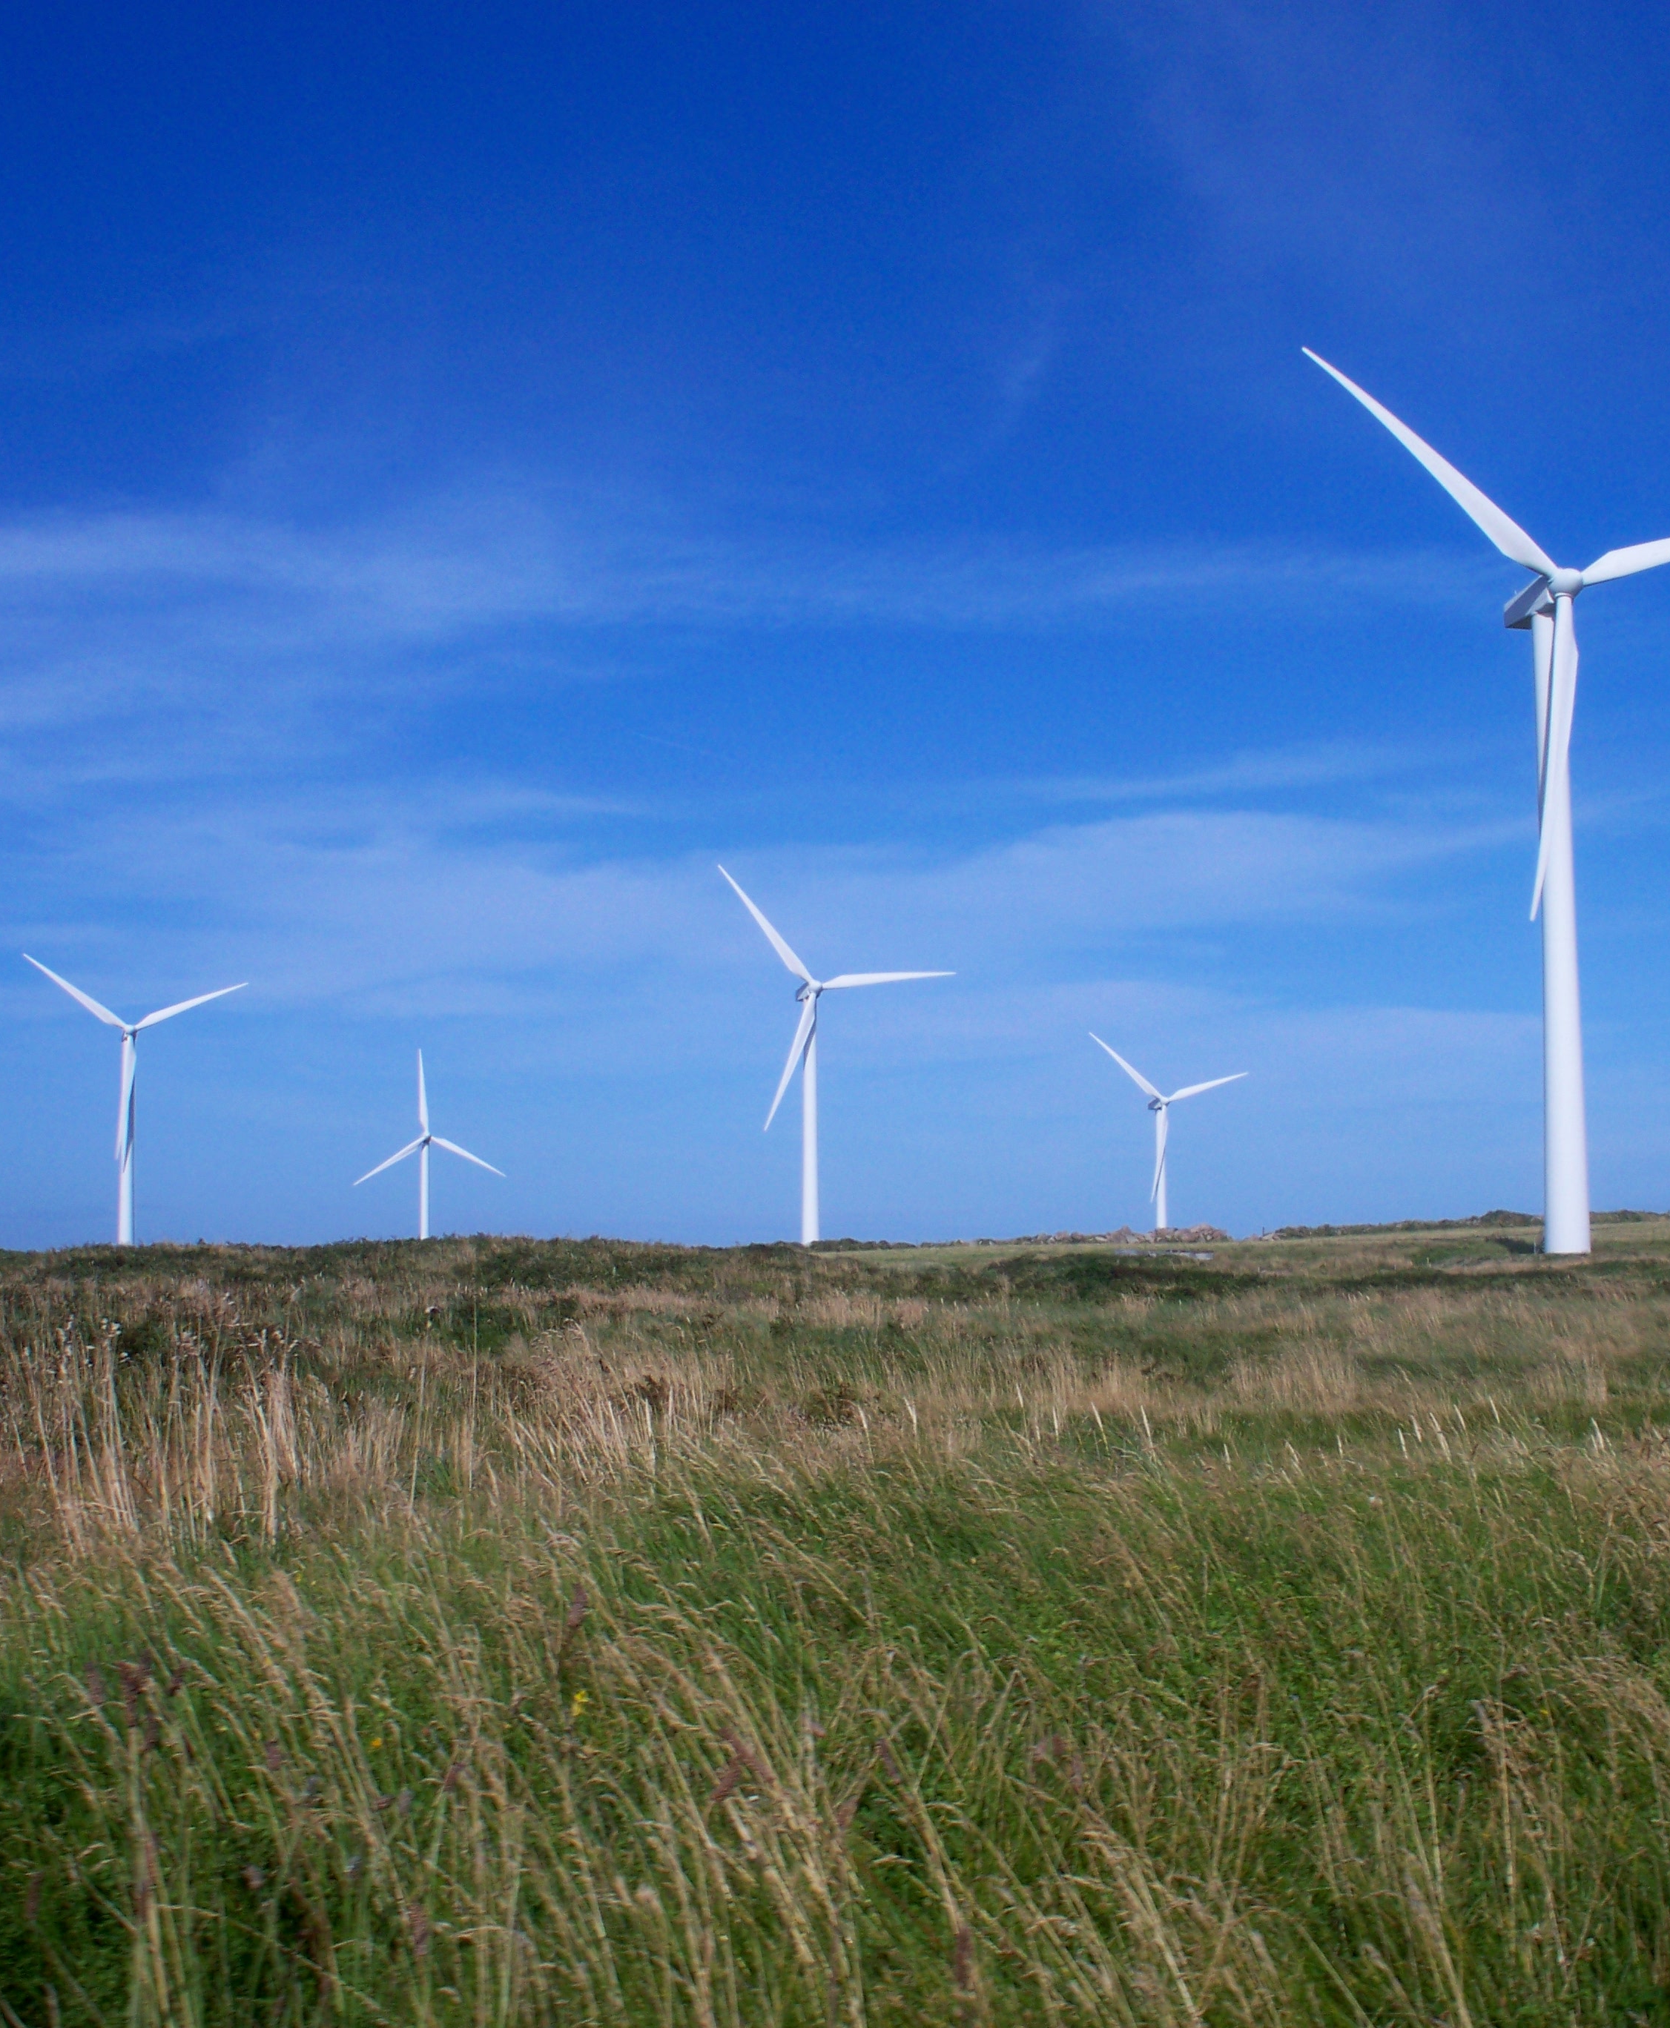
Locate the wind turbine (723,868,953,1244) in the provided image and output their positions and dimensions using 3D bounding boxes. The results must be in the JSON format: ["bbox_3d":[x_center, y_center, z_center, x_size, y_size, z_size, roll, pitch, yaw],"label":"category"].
[{"bbox_3d":[0.690,9.460,456.400,41.590,67.300,9.700,1,-5,-21],"label":"wind turbine"}]

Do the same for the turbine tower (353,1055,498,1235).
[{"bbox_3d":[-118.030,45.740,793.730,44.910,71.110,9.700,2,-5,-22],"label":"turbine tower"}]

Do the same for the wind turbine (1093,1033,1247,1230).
[{"bbox_3d":[84.790,36.460,689.180,43.950,62.740,9.860,1,-5,-20],"label":"wind turbine"}]

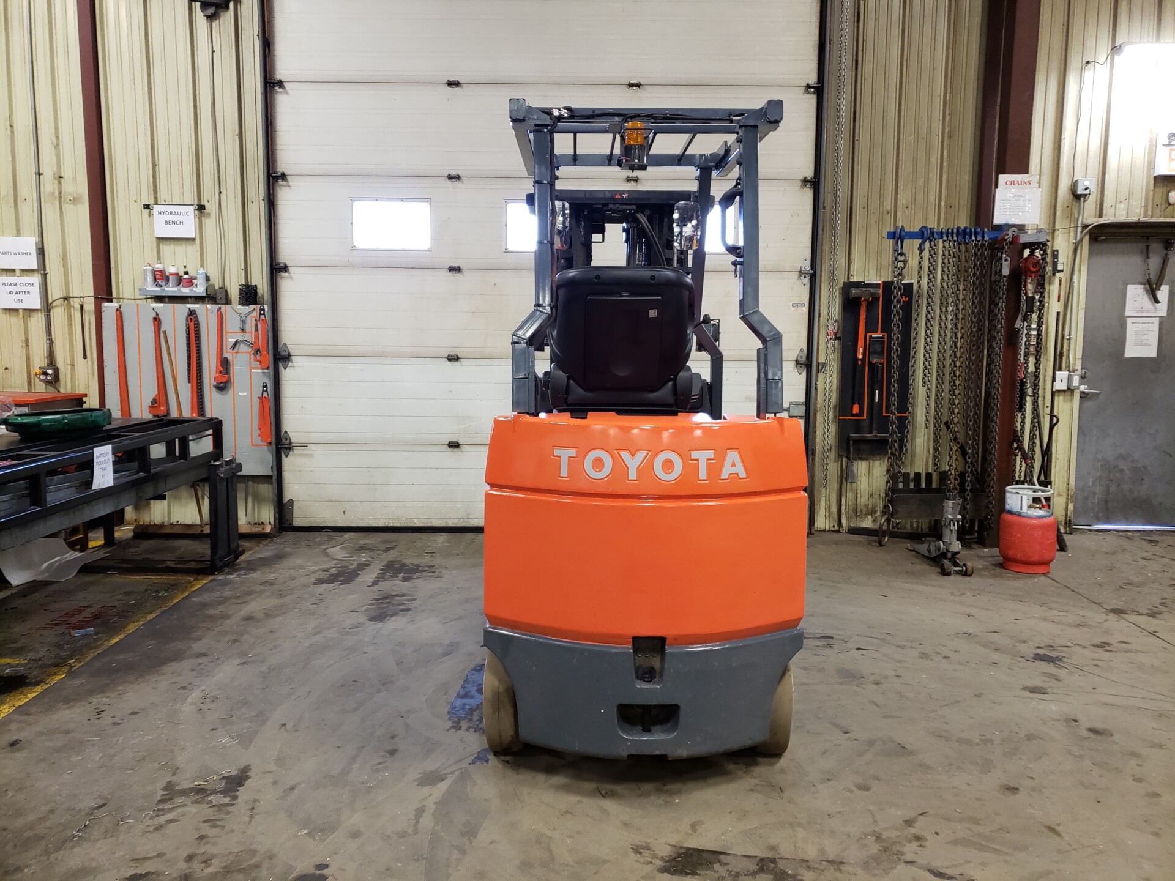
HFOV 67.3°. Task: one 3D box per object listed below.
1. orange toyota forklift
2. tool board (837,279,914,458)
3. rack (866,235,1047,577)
[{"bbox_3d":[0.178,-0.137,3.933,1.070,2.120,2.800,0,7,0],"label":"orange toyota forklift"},{"bbox_3d":[1.993,-0.481,6.115,0.480,1.210,0.070,0,7,-1],"label":"tool board"},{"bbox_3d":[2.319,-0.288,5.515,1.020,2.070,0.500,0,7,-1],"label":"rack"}]

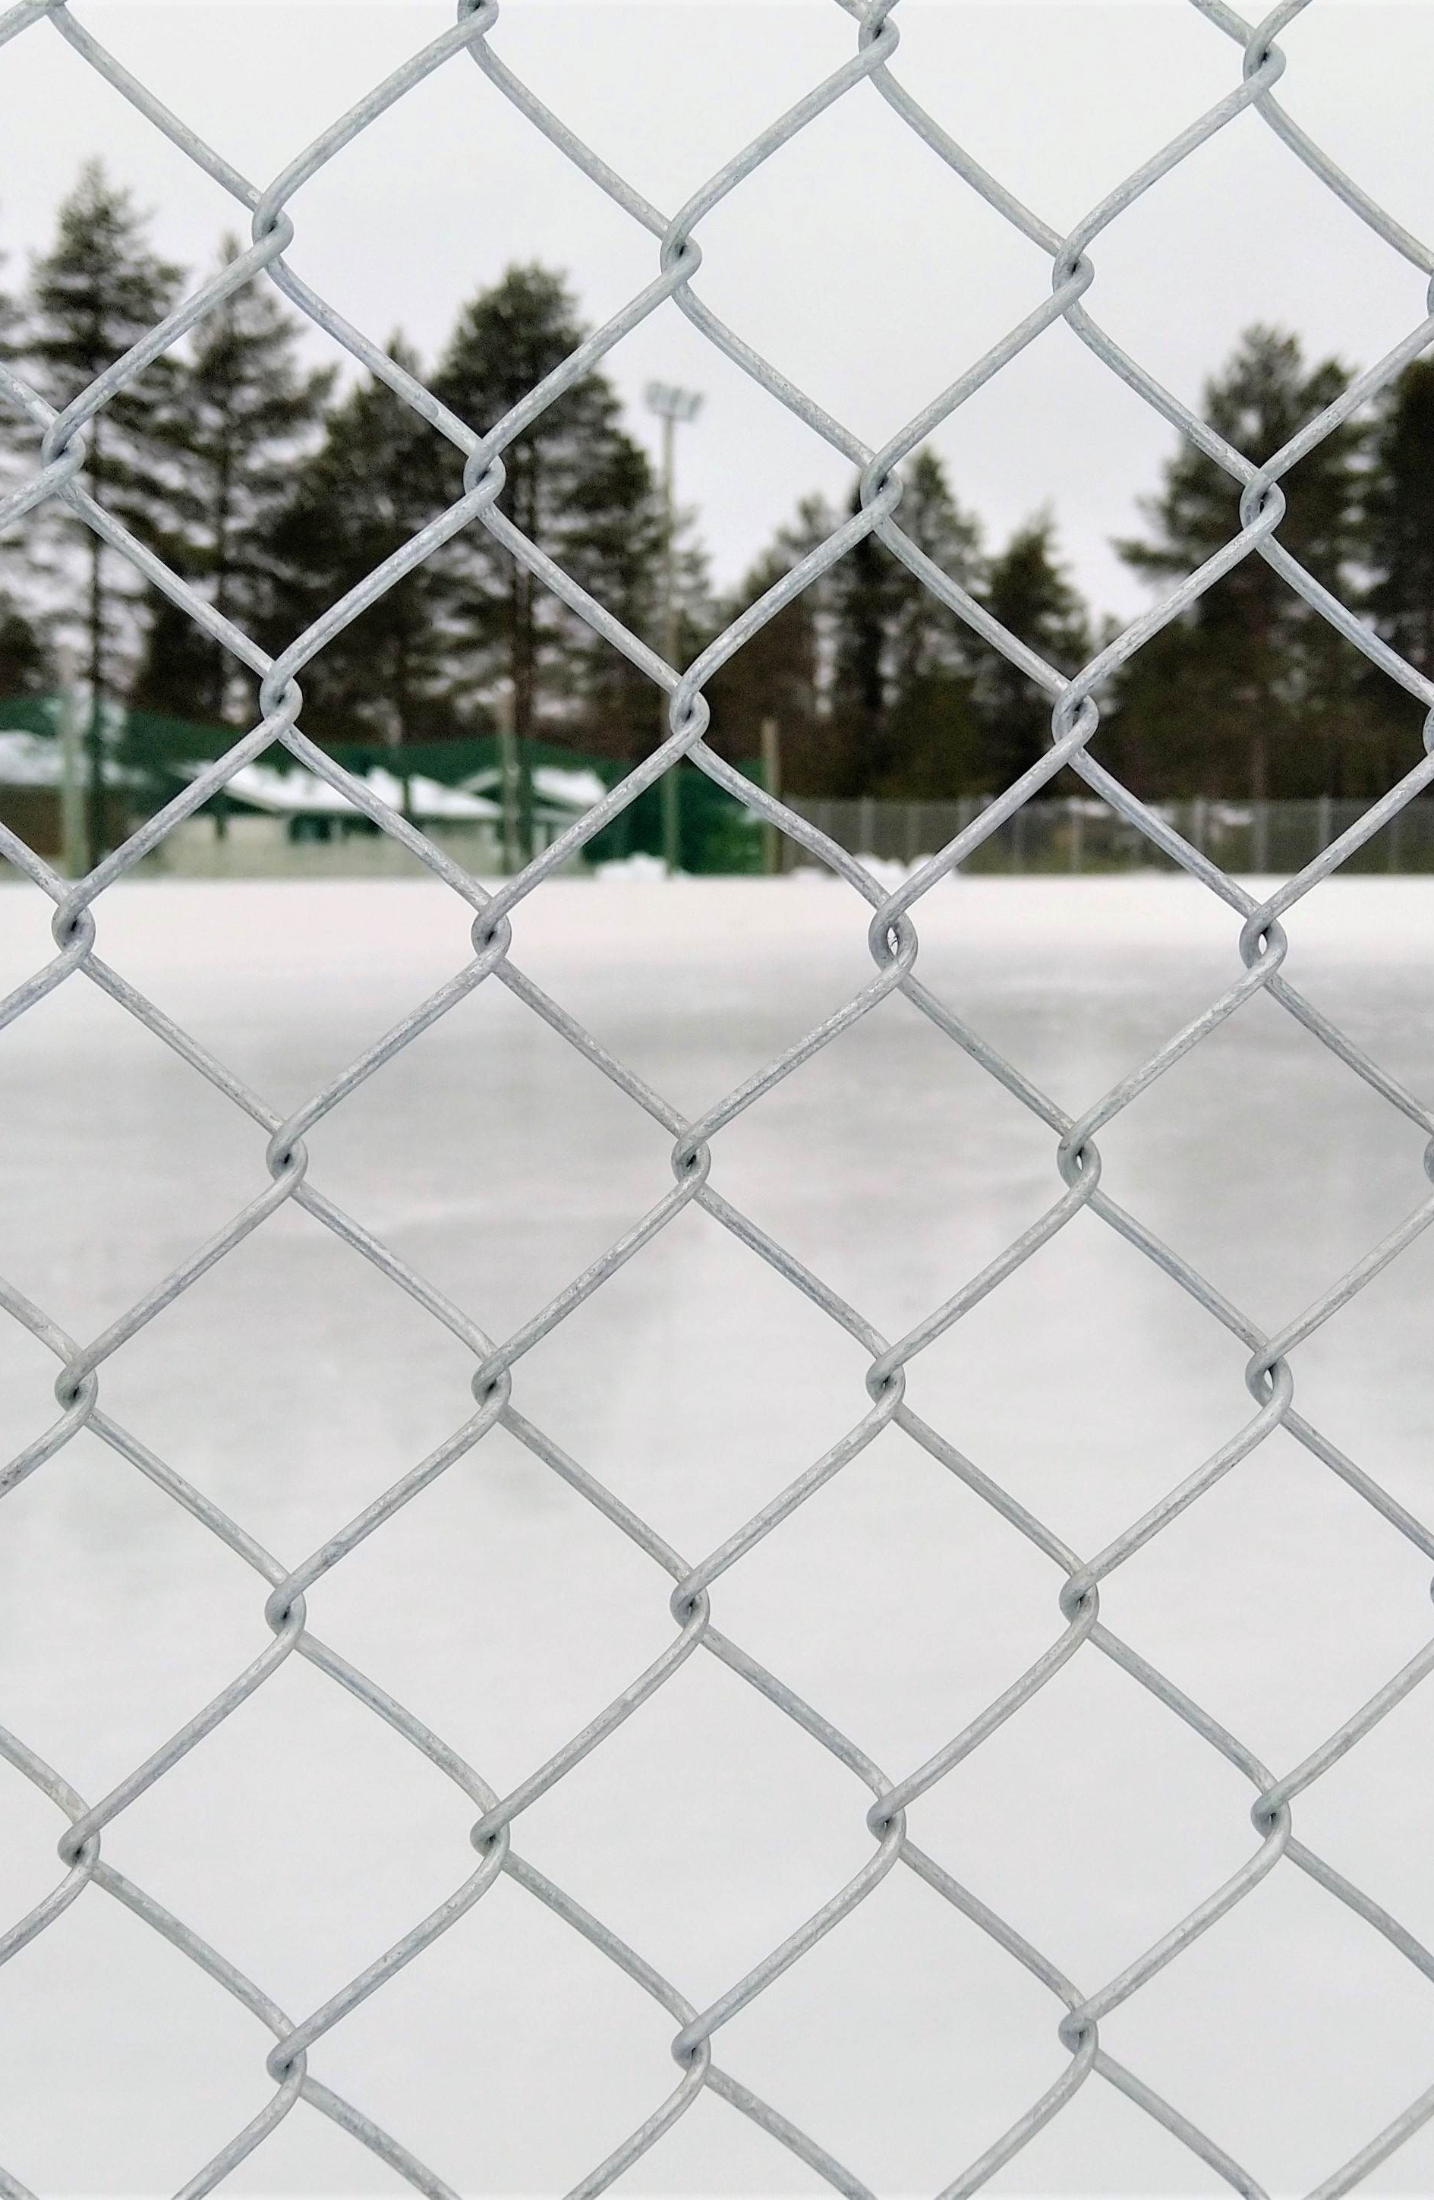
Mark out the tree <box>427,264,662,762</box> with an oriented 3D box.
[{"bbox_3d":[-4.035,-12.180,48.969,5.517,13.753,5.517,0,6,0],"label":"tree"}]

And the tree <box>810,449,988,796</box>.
[{"bbox_3d":[5.236,-11.900,61.077,4.943,13.430,4.696,0,6,0],"label":"tree"}]

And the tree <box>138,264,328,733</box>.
[{"bbox_3d":[-10.818,-11.017,47.091,4.140,14.668,3.933,0,6,0],"label":"tree"}]

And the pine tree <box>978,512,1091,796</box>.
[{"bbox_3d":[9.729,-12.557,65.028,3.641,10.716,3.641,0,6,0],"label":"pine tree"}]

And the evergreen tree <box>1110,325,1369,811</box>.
[{"bbox_3d":[12.883,-11.520,52.066,5.919,14.603,5.623,0,6,0],"label":"evergreen tree"}]

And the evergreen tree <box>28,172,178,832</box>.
[{"bbox_3d":[-12.465,-11.358,43.019,3.237,14.951,3.237,0,6,0],"label":"evergreen tree"}]

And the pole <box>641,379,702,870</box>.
[{"bbox_3d":[-0.765,-7.660,36.385,1.000,9.004,0.400,0,6,0],"label":"pole"}]

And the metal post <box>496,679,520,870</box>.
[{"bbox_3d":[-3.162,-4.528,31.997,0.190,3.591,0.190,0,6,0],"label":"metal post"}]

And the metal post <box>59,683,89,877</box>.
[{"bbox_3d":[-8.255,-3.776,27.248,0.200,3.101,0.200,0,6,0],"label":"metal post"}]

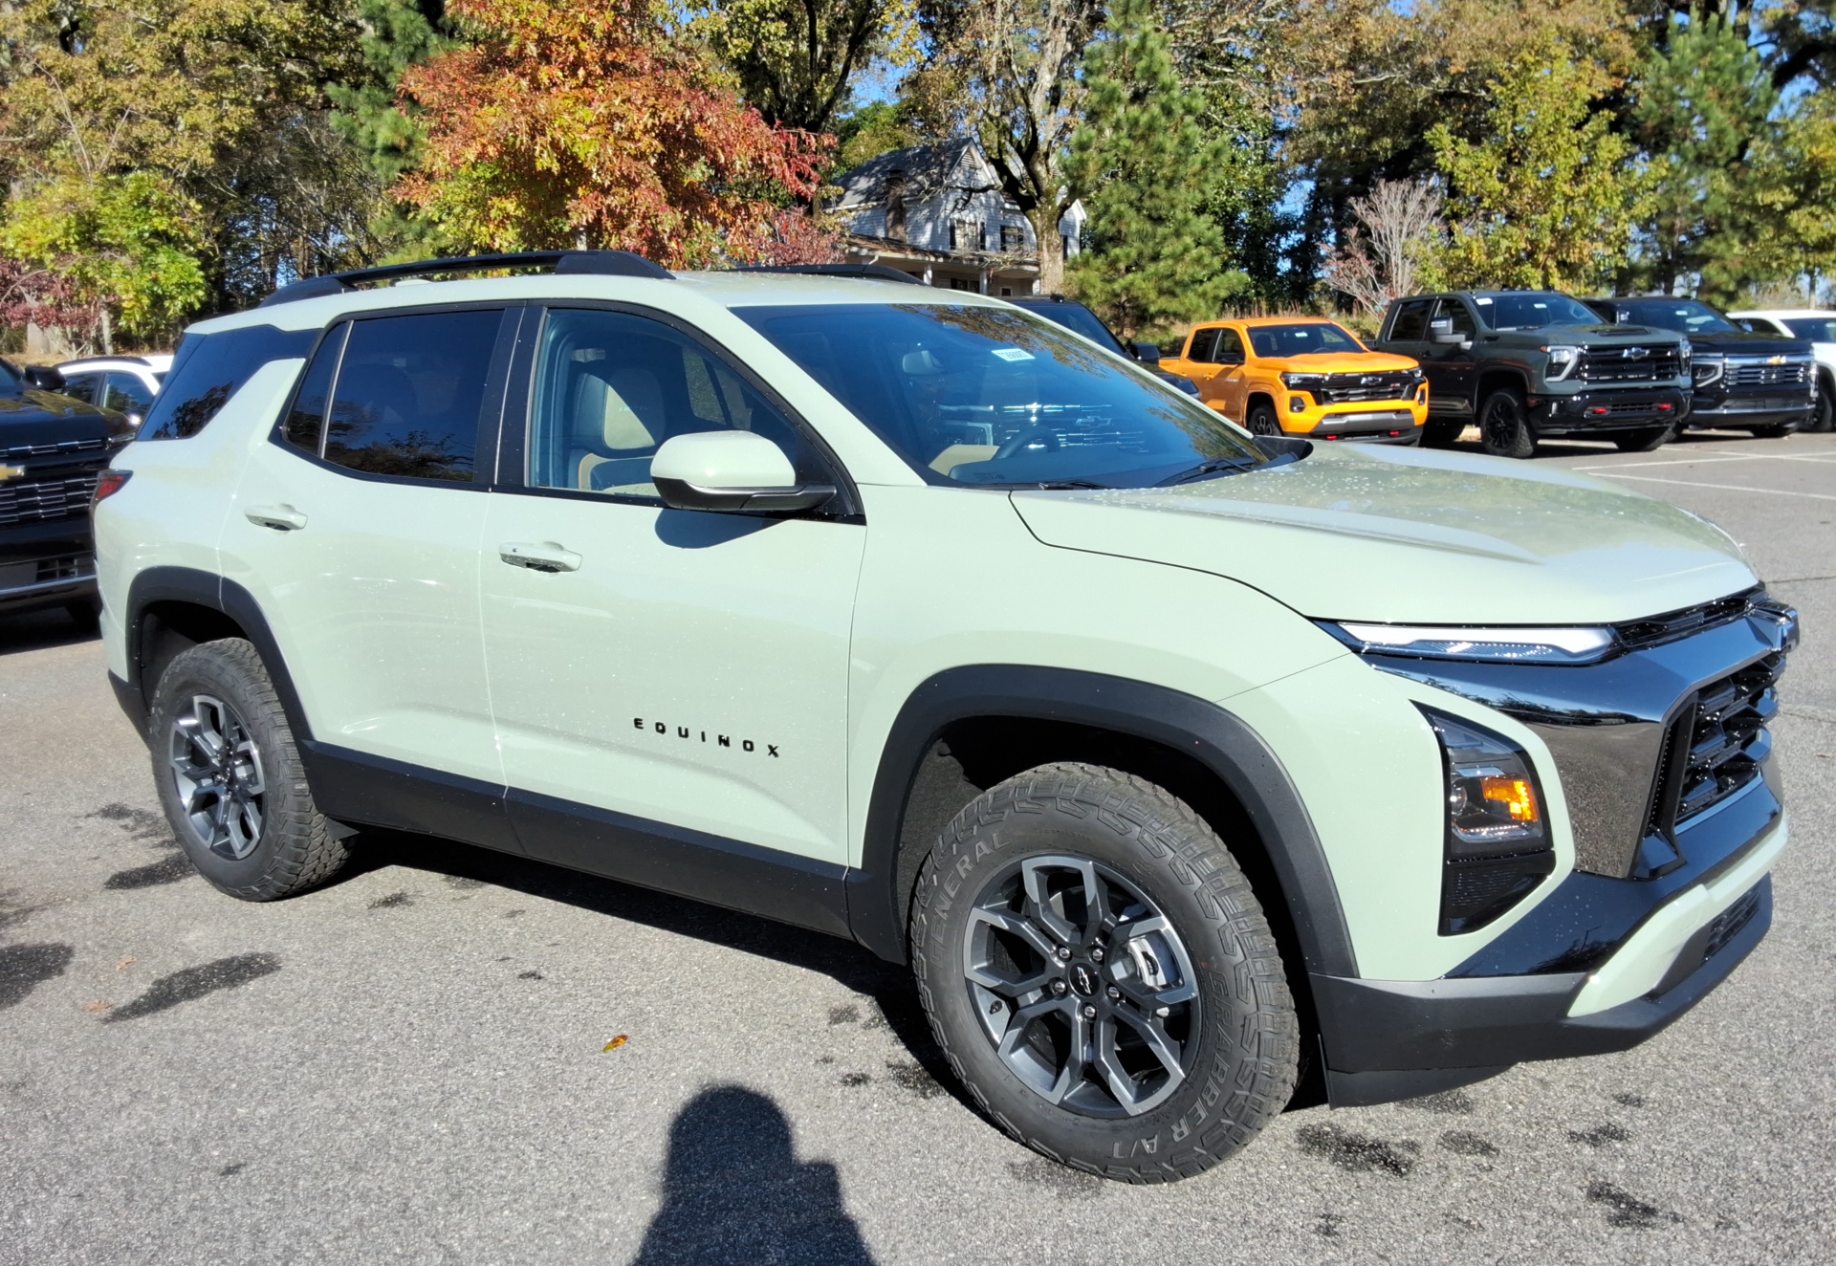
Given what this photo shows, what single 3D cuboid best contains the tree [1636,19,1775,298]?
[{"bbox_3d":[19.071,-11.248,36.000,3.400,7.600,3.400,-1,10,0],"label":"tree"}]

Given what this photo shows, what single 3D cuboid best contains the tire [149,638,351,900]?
[{"bbox_3d":[-1.872,0.381,4.178,0.735,0.735,0.240,6,13,34],"label":"tire"}]

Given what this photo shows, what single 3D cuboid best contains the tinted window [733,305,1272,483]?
[{"bbox_3d":[0.248,-0.571,3.474,0.850,0.120,1.420,40,29,23],"label":"tinted window"}]

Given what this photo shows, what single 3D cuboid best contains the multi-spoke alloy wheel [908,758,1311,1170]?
[{"bbox_3d":[0.344,0.603,2.674,0.735,0.735,0.240,5,12,35],"label":"multi-spoke alloy wheel"}]

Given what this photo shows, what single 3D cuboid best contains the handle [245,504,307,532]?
[{"bbox_3d":[-1.605,-0.287,3.713,0.245,0.068,0.060,6,13,34],"label":"handle"}]

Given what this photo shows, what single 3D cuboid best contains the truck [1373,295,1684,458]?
[{"bbox_3d":[7.910,-3.704,20.919,2.100,2.060,6.250,-4,11,-11],"label":"truck"}]

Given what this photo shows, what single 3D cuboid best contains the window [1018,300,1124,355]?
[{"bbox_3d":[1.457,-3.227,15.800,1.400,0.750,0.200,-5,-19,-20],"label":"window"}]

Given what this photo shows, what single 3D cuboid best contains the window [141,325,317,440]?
[{"bbox_3d":[-1.896,-0.686,4.094,0.740,0.330,0.065,7,-9,41],"label":"window"}]

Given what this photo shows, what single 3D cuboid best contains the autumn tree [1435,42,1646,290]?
[{"bbox_3d":[13.800,-9.300,33.000,4.900,8.000,4.900,2,11,20],"label":"autumn tree"}]

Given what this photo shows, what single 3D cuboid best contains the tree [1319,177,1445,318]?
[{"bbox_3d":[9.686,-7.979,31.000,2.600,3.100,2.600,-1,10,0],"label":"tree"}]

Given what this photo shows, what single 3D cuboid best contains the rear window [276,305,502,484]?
[{"bbox_3d":[-1.288,-0.571,3.584,0.800,0.420,0.060,6,-9,34],"label":"rear window"}]

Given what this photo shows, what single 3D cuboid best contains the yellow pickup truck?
[{"bbox_3d":[5.119,-3.579,21.321,1.960,1.880,5.400,-4,11,-11],"label":"yellow pickup truck"}]

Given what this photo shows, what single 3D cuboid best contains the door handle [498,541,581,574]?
[{"bbox_3d":[-0.802,-0.160,3.158,0.230,0.050,0.055,5,7,35],"label":"door handle"}]

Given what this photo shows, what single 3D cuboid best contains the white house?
[{"bbox_3d":[1.800,-17.800,68.000,10.000,9.500,10.000,-6,11,-23],"label":"white house"}]

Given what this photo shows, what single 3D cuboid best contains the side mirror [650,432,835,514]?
[{"bbox_3d":[-0.326,-0.302,2.751,0.200,0.160,0.260,5,12,35],"label":"side mirror"}]

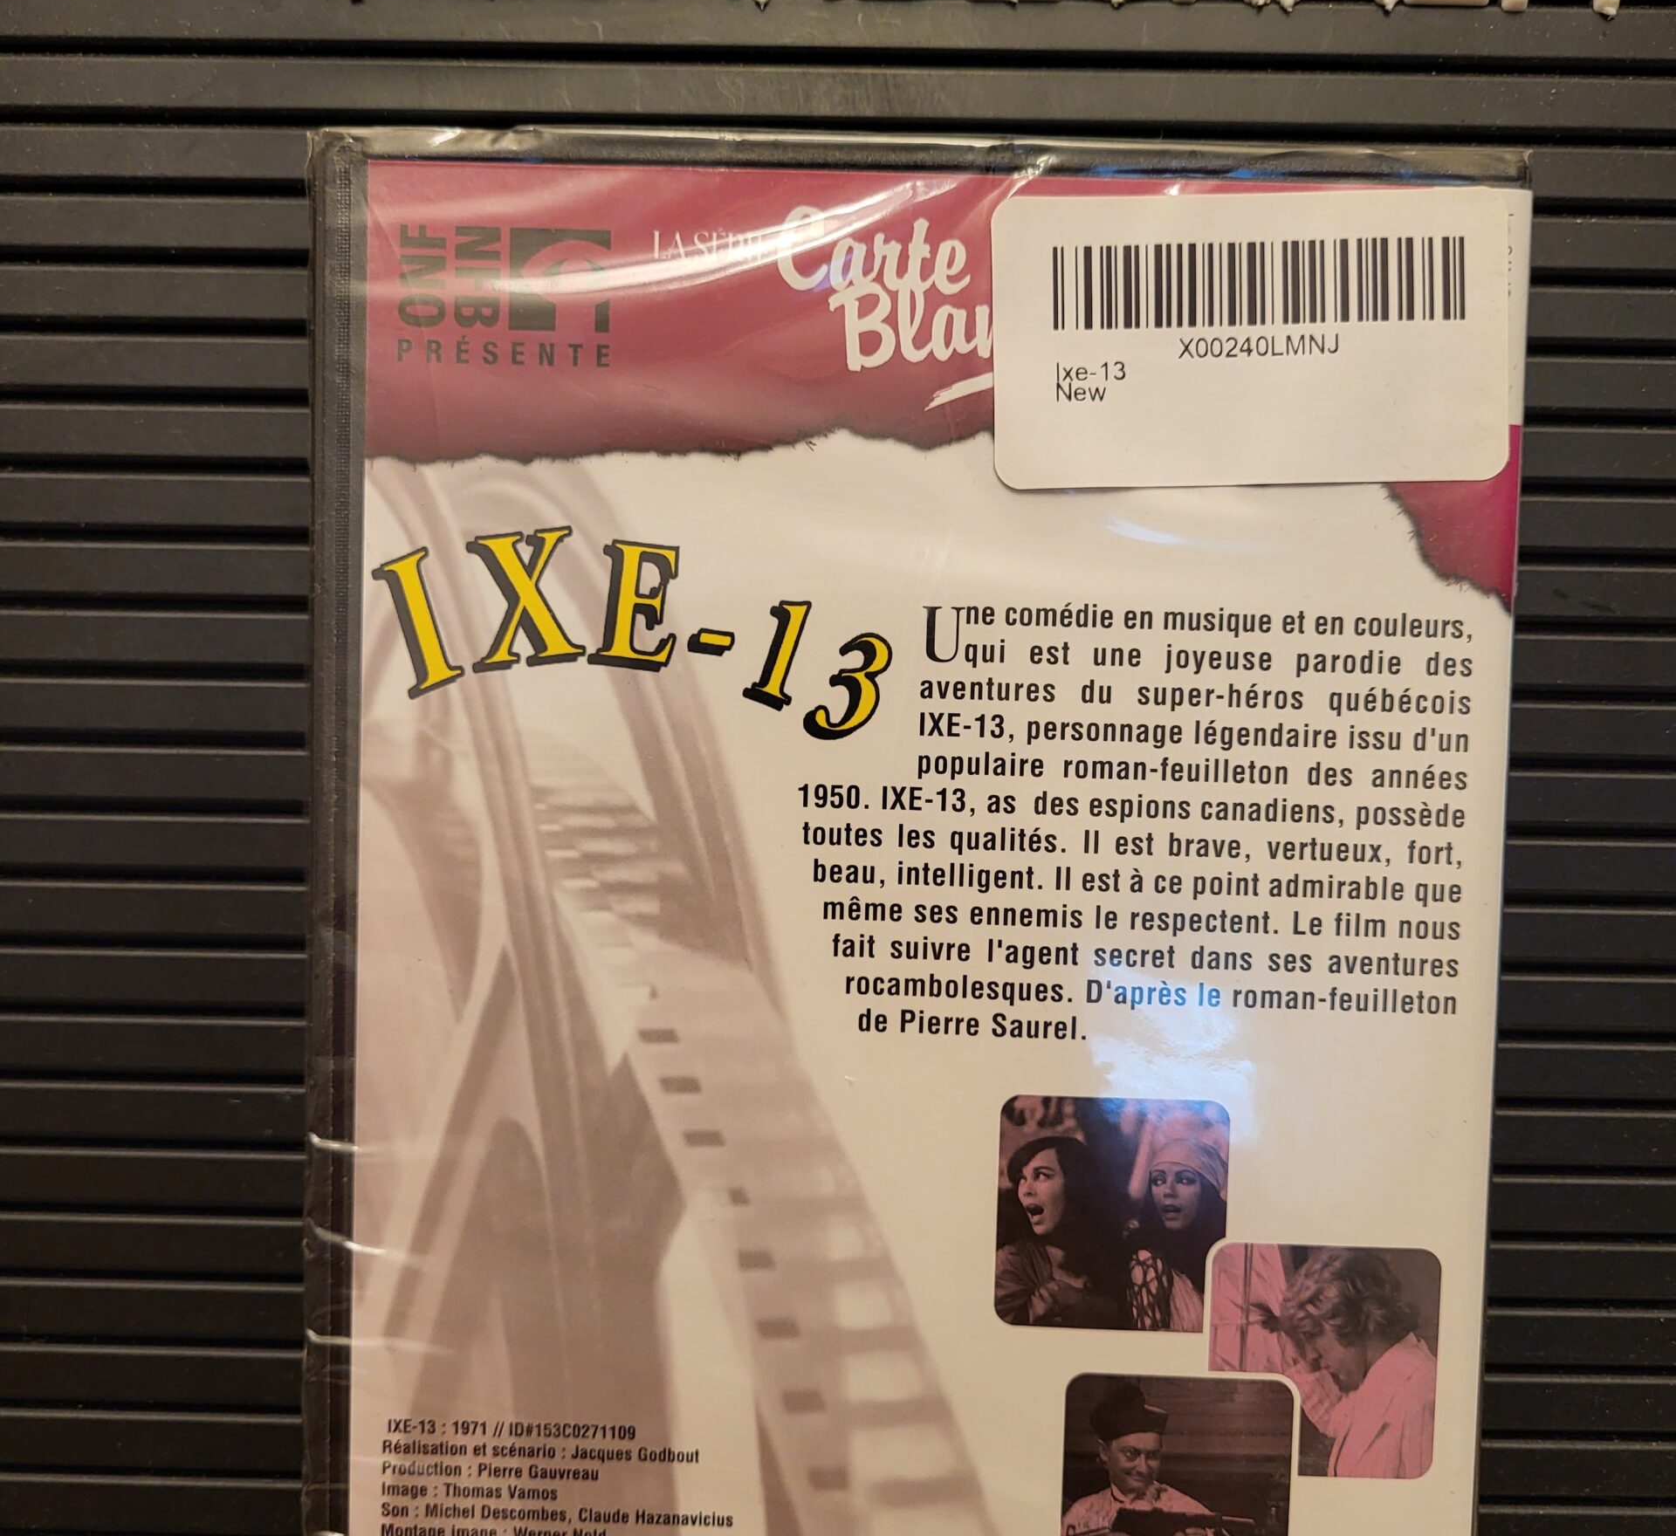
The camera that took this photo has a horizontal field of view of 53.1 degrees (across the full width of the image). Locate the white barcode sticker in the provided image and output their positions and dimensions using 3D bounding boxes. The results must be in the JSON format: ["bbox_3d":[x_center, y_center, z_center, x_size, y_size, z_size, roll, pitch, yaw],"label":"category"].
[{"bbox_3d":[0.046,-0.048,0.187,0.058,0.032,0.001,-1,2,0],"label":"white barcode sticker"}]

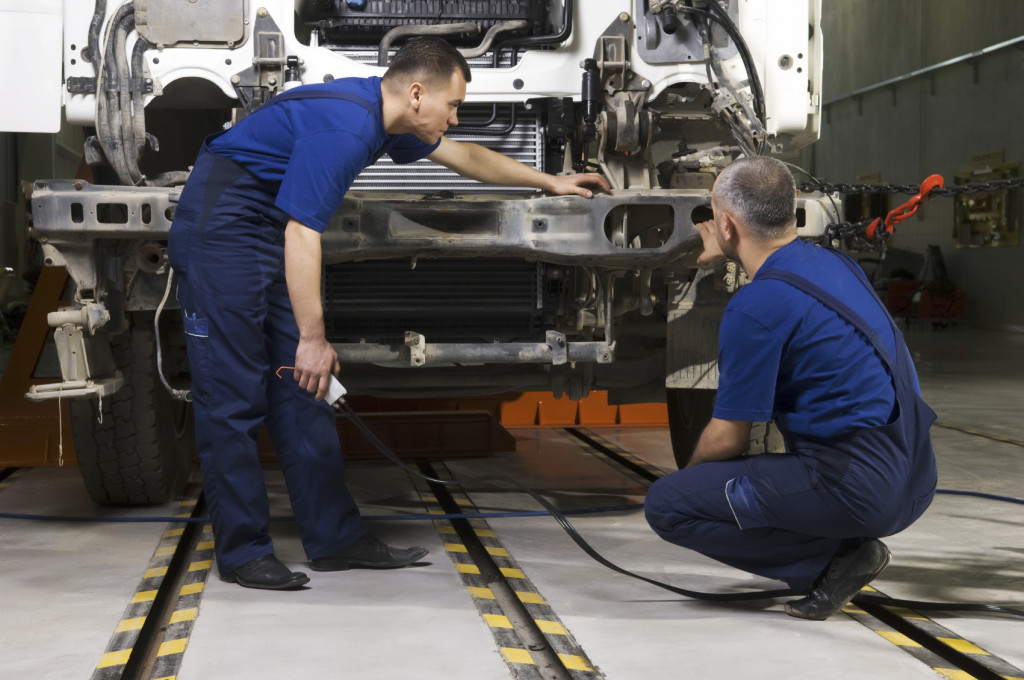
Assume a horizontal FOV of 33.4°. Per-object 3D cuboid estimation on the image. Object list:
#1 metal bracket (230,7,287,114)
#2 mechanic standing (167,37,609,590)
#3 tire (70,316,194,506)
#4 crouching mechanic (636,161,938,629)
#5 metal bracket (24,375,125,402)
[{"bbox_3d":[-0.744,-0.820,5.000,0.165,0.310,0.120,0,2,-7],"label":"metal bracket"},{"bbox_3d":[-0.300,-0.096,4.500,1.120,1.390,0.720,0,2,-6],"label":"mechanic standing"},{"bbox_3d":[-1.250,0.021,5.750,0.310,1.050,1.050,0,2,-7],"label":"tire"},{"bbox_3d":[0.685,0.091,4.120,0.800,1.060,0.600,2,3,31],"label":"crouching mechanic"},{"bbox_3d":[-1.245,0.138,4.850,0.270,0.065,0.180,0,2,-7],"label":"metal bracket"}]

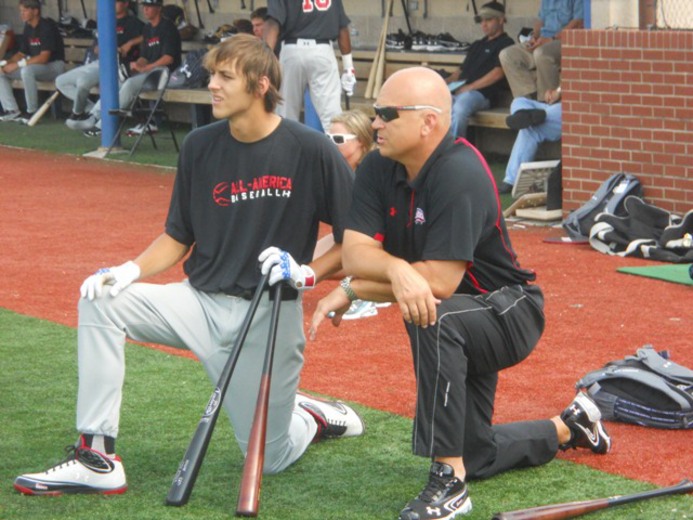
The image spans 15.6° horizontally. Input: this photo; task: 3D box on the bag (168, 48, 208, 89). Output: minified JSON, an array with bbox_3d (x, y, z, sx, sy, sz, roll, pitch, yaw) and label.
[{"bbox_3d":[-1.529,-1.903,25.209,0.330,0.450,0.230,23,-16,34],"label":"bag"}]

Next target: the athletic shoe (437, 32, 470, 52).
[{"bbox_3d":[0.934,-1.885,22.017,0.300,0.140,0.105,-5,7,-31],"label":"athletic shoe"}]

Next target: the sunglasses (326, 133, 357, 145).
[{"bbox_3d":[-0.022,-0.545,11.350,0.145,0.050,0.150,5,9,43],"label":"sunglasses"}]

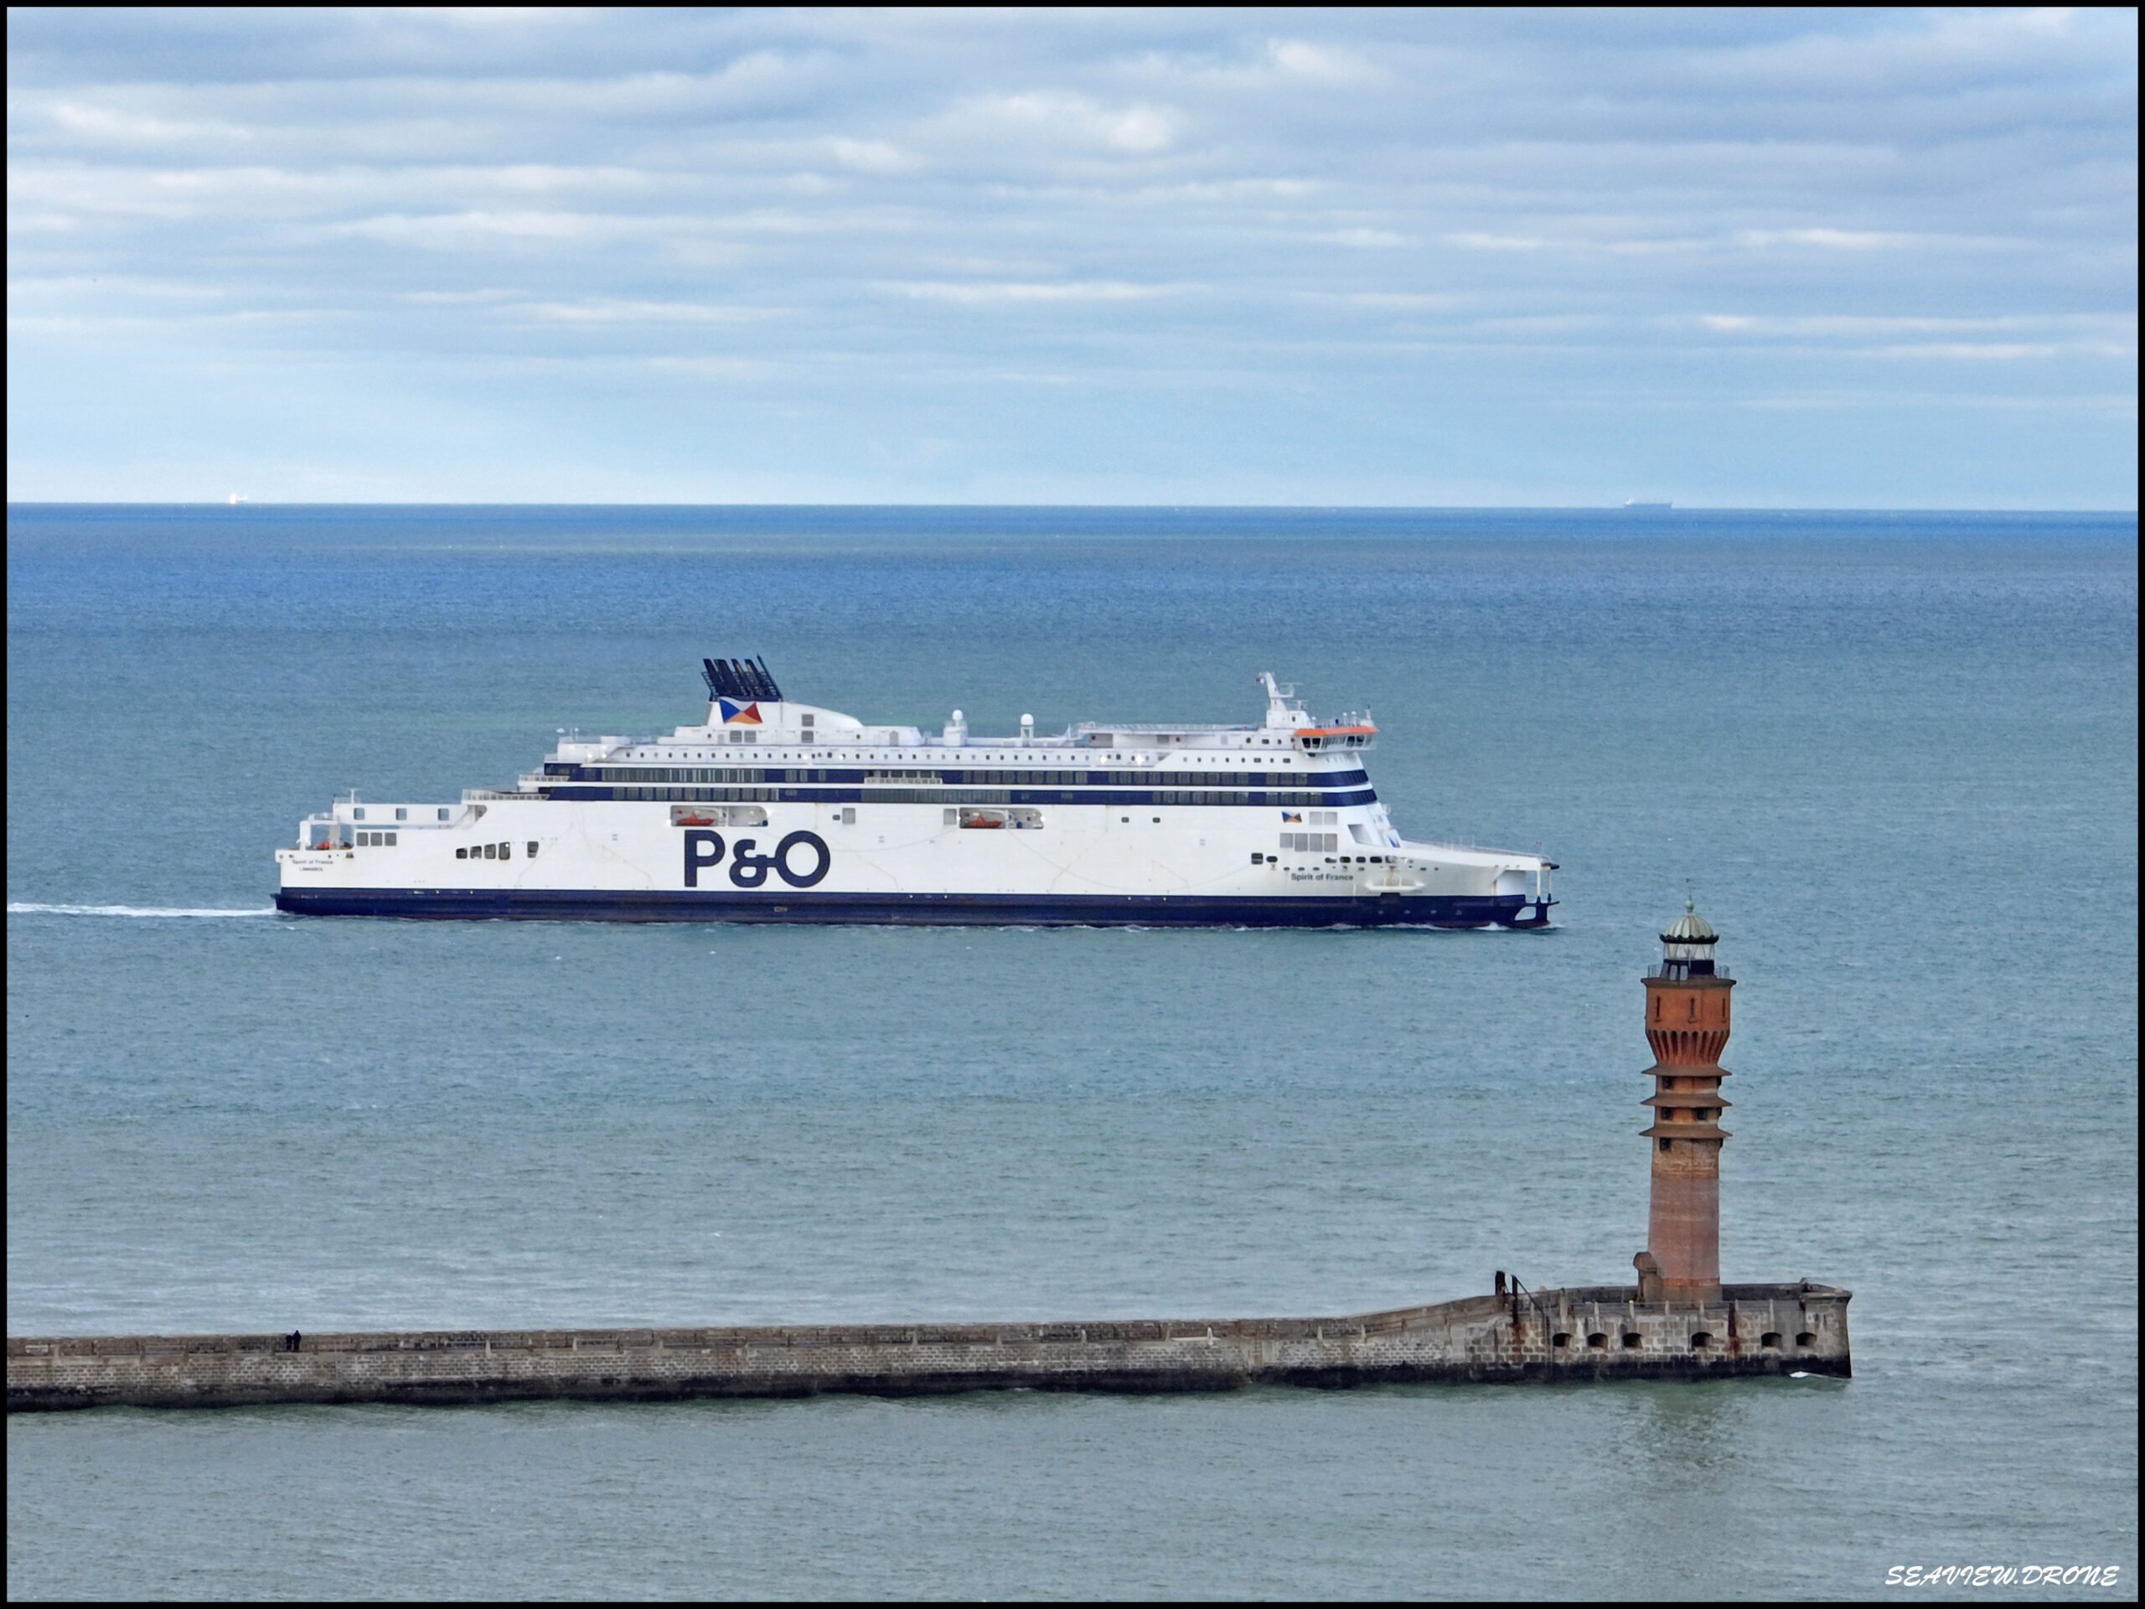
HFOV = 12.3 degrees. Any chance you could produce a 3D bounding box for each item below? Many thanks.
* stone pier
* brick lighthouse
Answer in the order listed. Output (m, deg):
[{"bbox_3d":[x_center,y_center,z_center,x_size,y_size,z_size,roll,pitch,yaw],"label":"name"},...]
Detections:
[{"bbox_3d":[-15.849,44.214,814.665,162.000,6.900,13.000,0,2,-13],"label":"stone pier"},{"bbox_3d":[51.512,24.811,834.484,7.800,34.000,7.800,0,2,0],"label":"brick lighthouse"}]

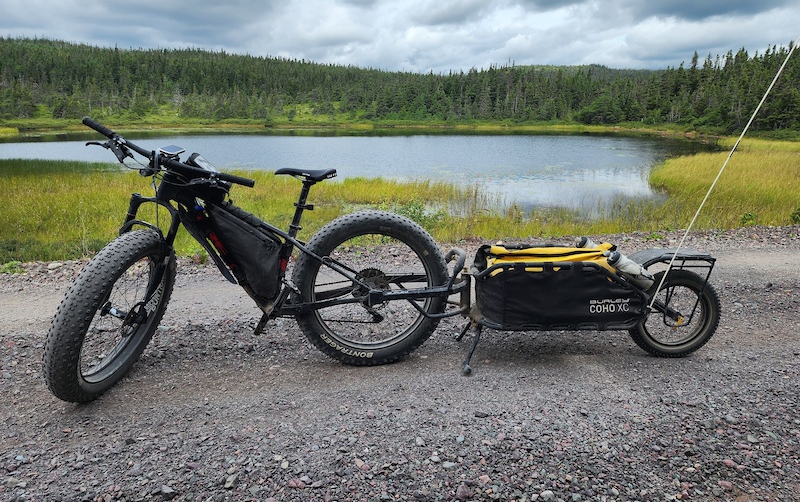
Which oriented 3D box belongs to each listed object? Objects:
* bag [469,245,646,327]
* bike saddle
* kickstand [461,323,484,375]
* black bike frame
[{"bbox_3d":[0.743,0.163,2.622,0.750,0.355,0.350,0,13,0],"label":"bag"},{"bbox_3d":[-0.411,-0.334,2.352,0.268,0.062,0.142,-3,13,-12],"label":"bike saddle"},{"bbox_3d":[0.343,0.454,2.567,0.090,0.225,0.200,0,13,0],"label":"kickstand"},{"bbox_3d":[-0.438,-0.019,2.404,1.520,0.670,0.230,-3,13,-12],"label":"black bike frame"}]

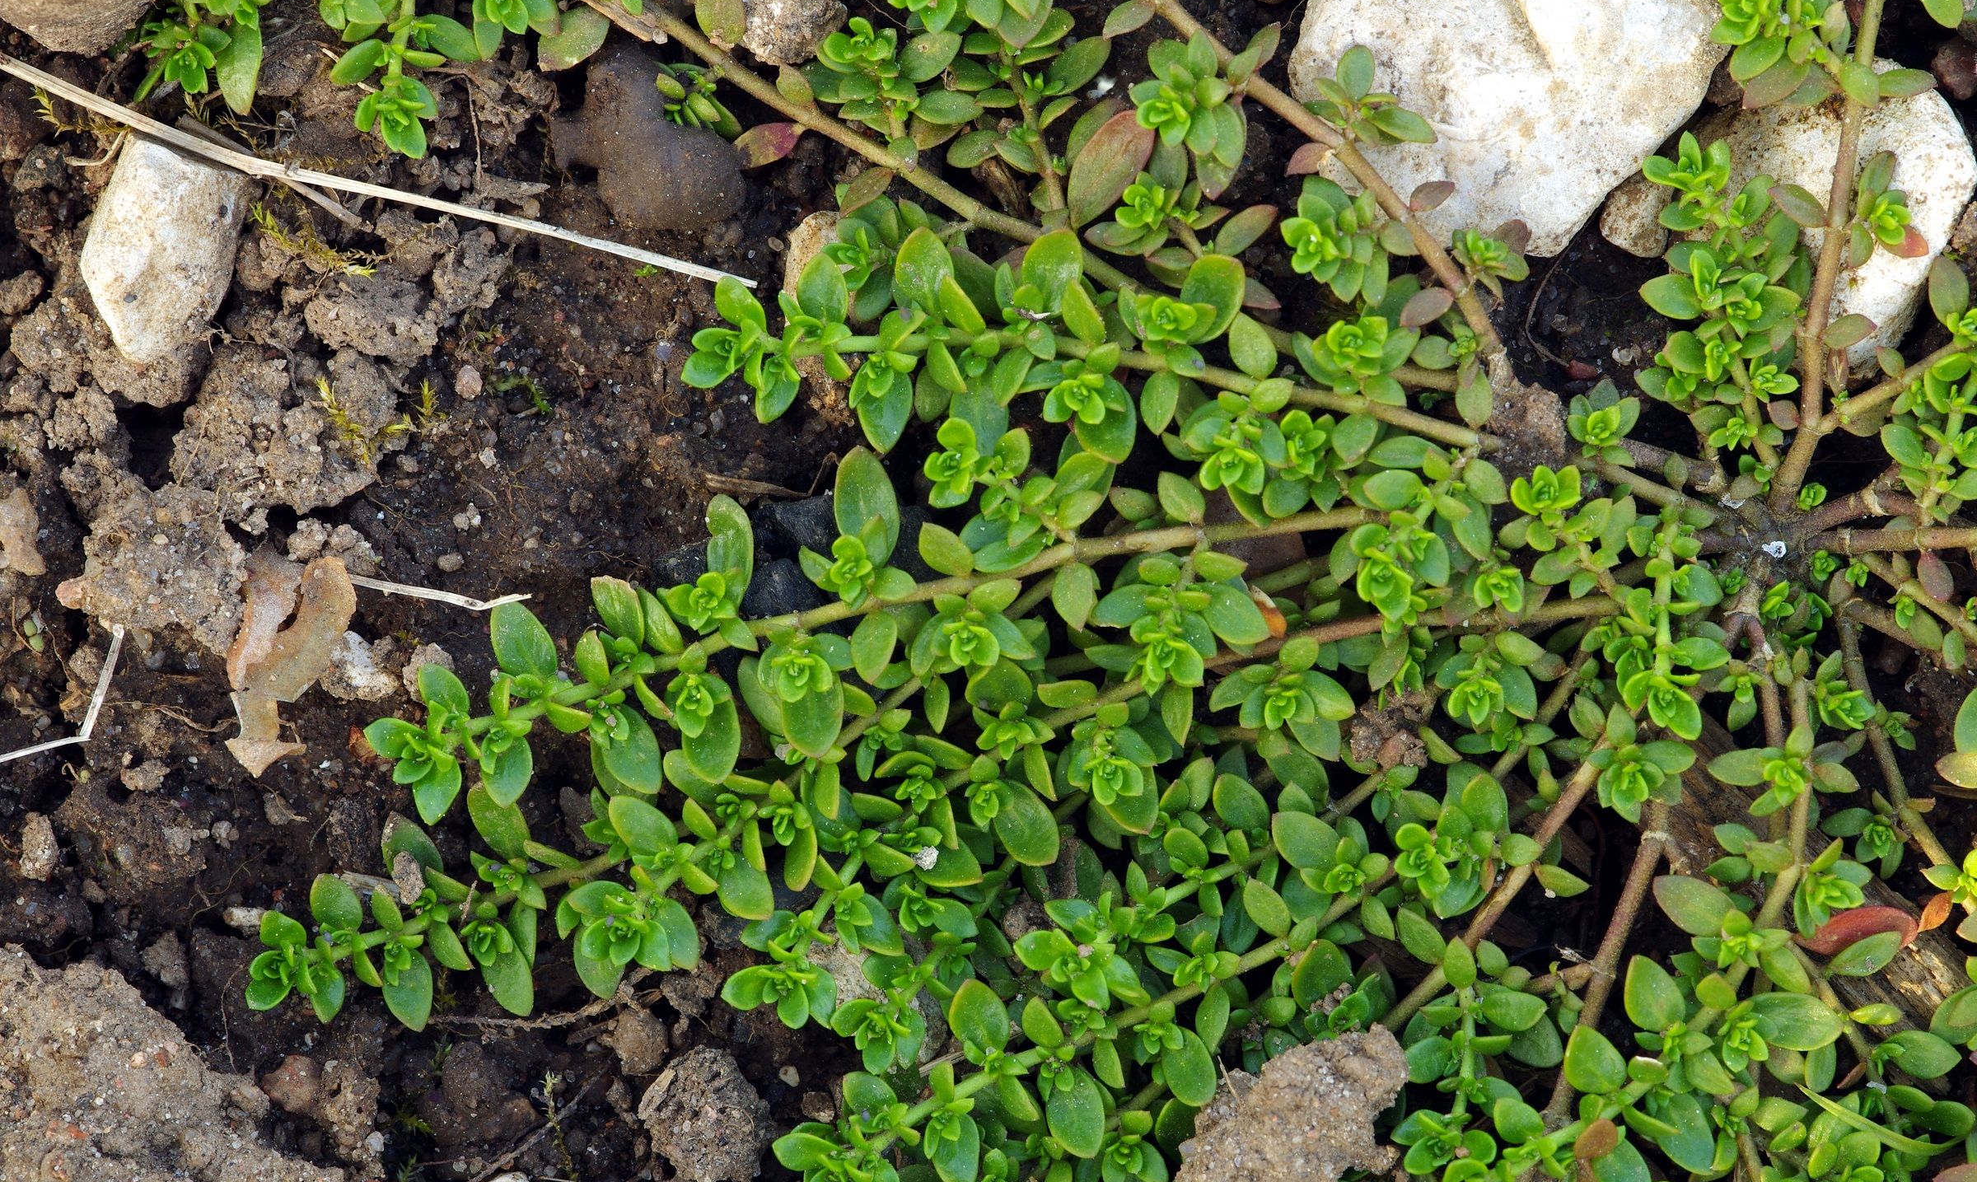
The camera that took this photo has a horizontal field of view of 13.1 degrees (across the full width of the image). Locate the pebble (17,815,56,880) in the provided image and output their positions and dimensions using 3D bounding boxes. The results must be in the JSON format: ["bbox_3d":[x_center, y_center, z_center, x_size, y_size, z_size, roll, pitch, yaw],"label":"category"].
[{"bbox_3d":[-0.077,0.021,0.693,0.003,0.004,0.006,0,80,0],"label":"pebble"}]

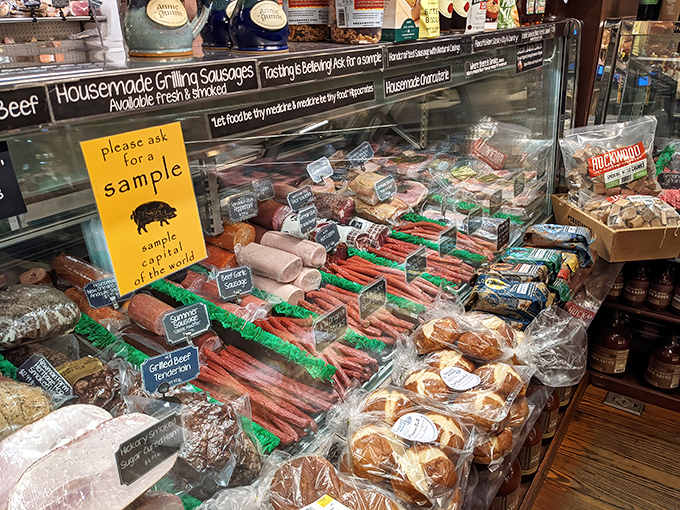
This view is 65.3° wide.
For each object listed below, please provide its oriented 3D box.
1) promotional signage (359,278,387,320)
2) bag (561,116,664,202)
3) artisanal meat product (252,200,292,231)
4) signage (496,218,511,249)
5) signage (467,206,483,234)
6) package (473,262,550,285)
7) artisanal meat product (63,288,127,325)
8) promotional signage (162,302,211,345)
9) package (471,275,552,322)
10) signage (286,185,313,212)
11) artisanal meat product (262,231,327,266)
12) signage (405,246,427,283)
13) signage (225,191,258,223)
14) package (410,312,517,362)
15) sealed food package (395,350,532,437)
[{"bbox_3d":[0.079,0.105,1.250,0.006,0.074,0.098,16,29,39],"label":"promotional signage"},{"bbox_3d":[1.012,-0.349,1.980,0.330,0.330,0.110,2,18,17],"label":"bag"},{"bbox_3d":[-0.241,-0.131,1.541,0.180,0.062,0.062,16,30,32],"label":"artisanal meat product"},{"bbox_3d":[0.471,-0.059,1.520,0.006,0.077,0.100,10,26,34],"label":"signage"},{"bbox_3d":[0.368,-0.094,1.437,0.005,0.056,0.089,8,22,36],"label":"signage"},{"bbox_3d":[0.423,0.064,1.279,0.162,0.057,0.075,10,27,24],"label":"package"},{"bbox_3d":[-0.599,0.127,1.310,0.240,0.048,0.052,20,32,32],"label":"artisanal meat product"},{"bbox_3d":[-0.296,0.133,1.034,0.089,0.056,0.005,-20,10,-42],"label":"promotional signage"},{"bbox_3d":[0.387,0.098,1.196,0.162,0.057,0.075,10,27,24],"label":"package"},{"bbox_3d":[-0.126,-0.189,1.760,0.092,0.066,0.006,-29,33,-24],"label":"signage"},{"bbox_3d":[-0.137,-0.022,1.543,0.205,0.072,0.072,16,29,33],"label":"artisanal meat product"},{"bbox_3d":[0.202,0.028,1.400,0.006,0.074,0.099,14,28,38],"label":"signage"},{"bbox_3d":[-0.241,-0.119,1.338,0.005,0.056,0.089,8,22,38],"label":"signage"},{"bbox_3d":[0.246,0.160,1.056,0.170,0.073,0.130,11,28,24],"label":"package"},{"bbox_3d":[0.245,0.269,1.060,0.230,0.070,0.190,20,32,32],"label":"sealed food package"}]

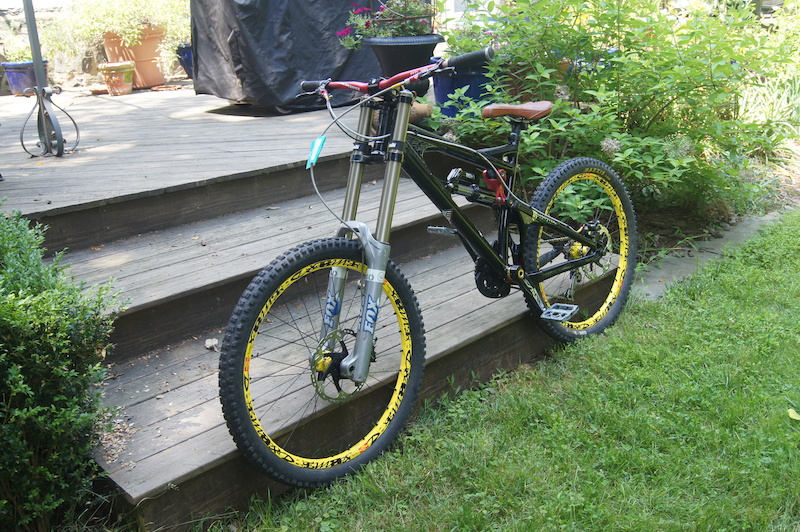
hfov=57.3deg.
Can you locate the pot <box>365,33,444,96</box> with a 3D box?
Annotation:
[{"bbox_3d":[0.026,-1.498,5.500,0.600,0.430,0.600,-1,19,0],"label":"pot"}]

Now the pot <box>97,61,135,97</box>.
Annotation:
[{"bbox_3d":[-2.414,-1.595,6.250,0.310,0.285,0.310,-1,19,0],"label":"pot"}]

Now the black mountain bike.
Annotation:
[{"bbox_3d":[0.214,-0.093,2.315,1.850,1.100,0.770,-20,17,-38],"label":"black mountain bike"}]

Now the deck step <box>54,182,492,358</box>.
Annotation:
[{"bbox_3d":[-0.548,-0.057,3.074,2.100,0.183,0.735,-19,26,-41],"label":"deck step"}]

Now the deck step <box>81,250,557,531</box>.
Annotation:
[{"bbox_3d":[-0.076,0.285,2.646,2.150,0.200,0.690,-19,26,-41],"label":"deck step"}]

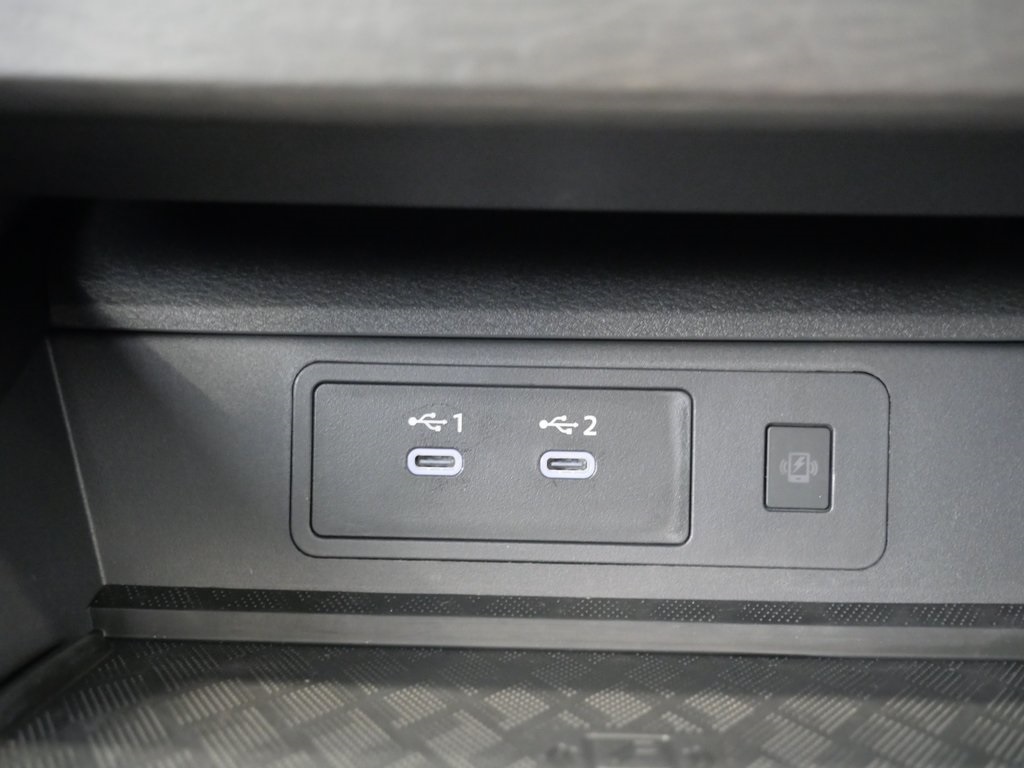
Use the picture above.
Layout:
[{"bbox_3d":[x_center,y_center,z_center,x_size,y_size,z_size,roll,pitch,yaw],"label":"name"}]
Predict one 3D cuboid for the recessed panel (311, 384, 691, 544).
[{"bbox_3d":[-0.002,0.017,0.253,0.081,0.033,0.006,1,0,1],"label":"recessed panel"}]

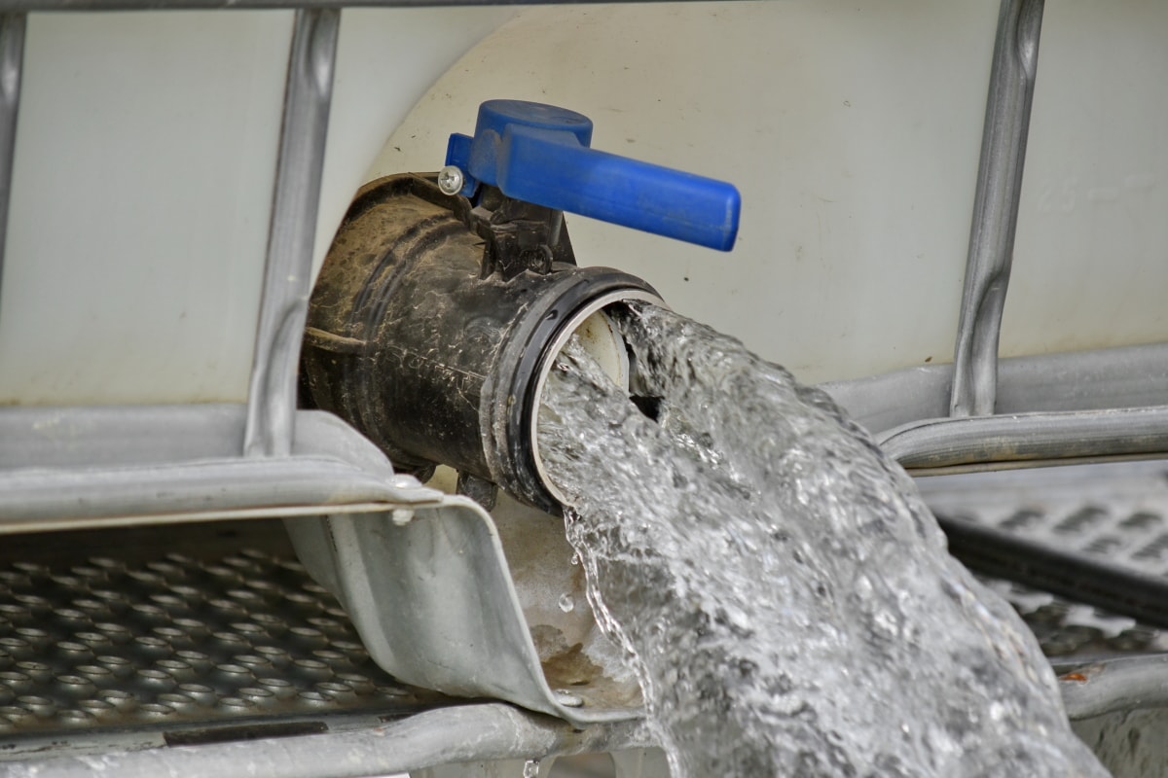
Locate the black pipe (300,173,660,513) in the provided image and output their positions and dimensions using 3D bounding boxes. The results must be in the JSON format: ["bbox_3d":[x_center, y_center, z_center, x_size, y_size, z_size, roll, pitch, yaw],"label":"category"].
[{"bbox_3d":[-0.037,-0.013,4.248,0.120,0.126,0.146,-4,15,-44],"label":"black pipe"}]

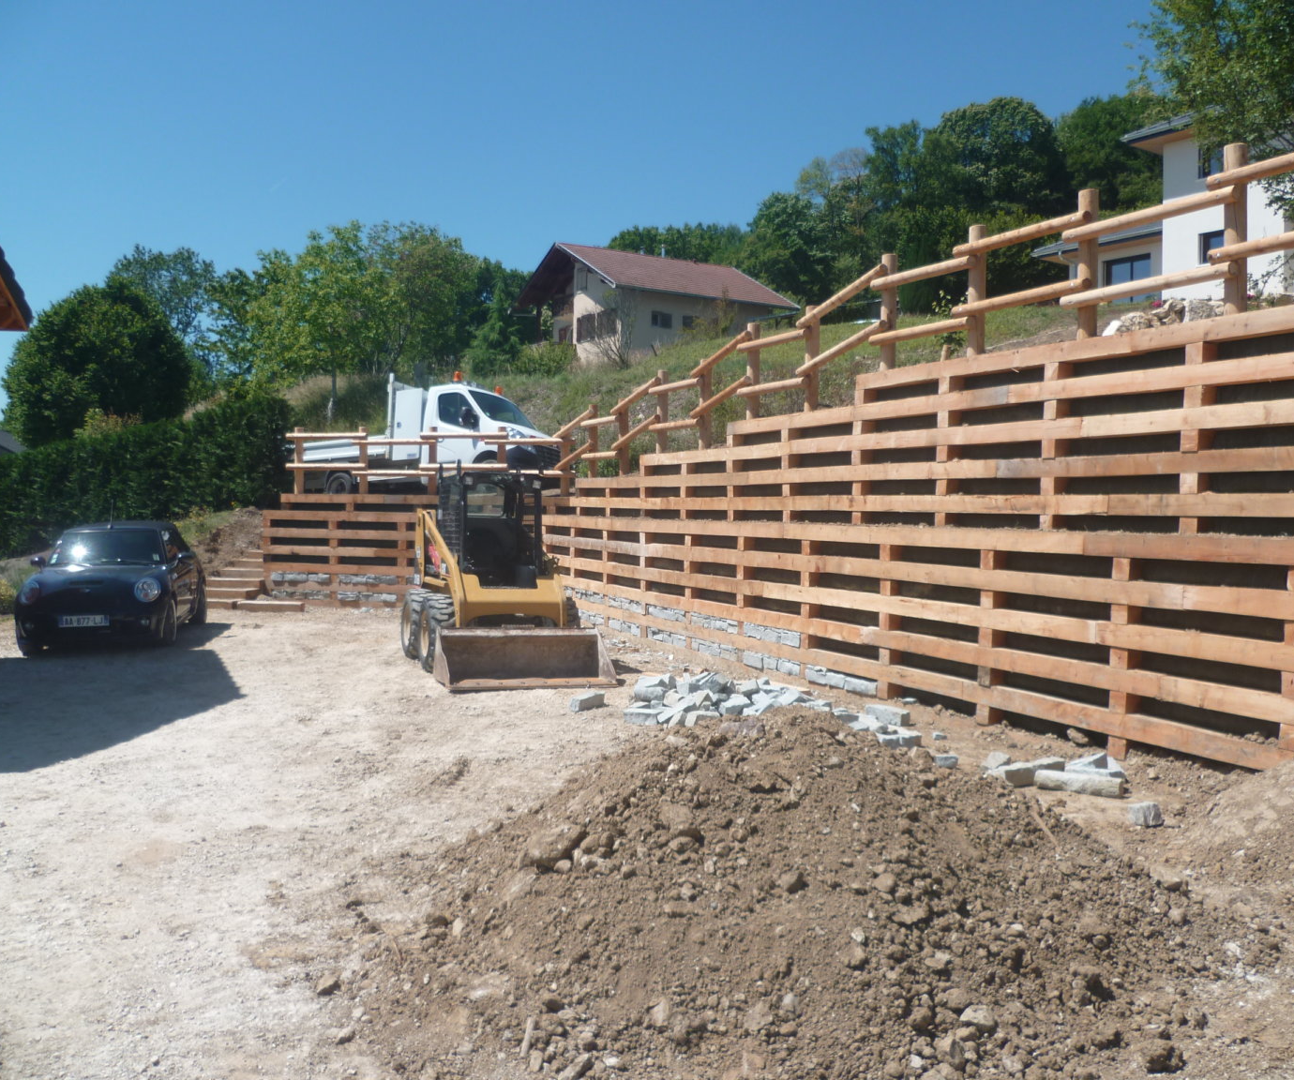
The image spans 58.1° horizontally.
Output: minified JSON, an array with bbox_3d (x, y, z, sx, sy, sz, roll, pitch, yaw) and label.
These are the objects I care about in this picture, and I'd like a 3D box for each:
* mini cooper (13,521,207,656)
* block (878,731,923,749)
[{"bbox_3d":[-6.440,0.500,14.223,1.750,1.414,3.710,0,2,-14],"label":"mini cooper"},{"bbox_3d":[1.730,1.376,7.980,0.290,0.110,0.170,0,2,-14],"label":"block"}]

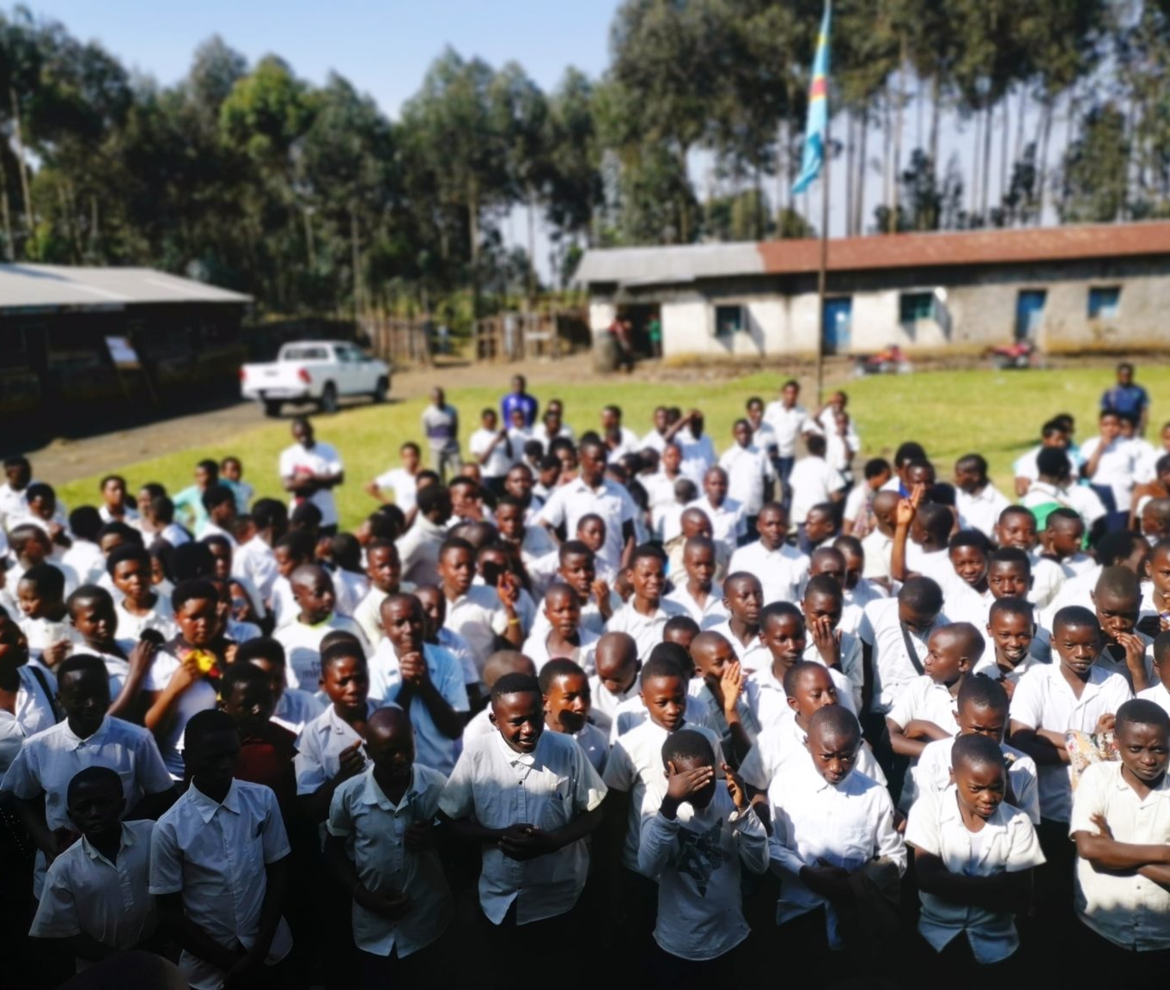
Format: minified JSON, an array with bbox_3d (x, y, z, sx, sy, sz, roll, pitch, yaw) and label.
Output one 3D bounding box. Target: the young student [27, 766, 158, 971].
[{"bbox_3d":[-1.353,1.391,3.022,0.400,1.293,0.260,-8,12,-35],"label":"young student"}]

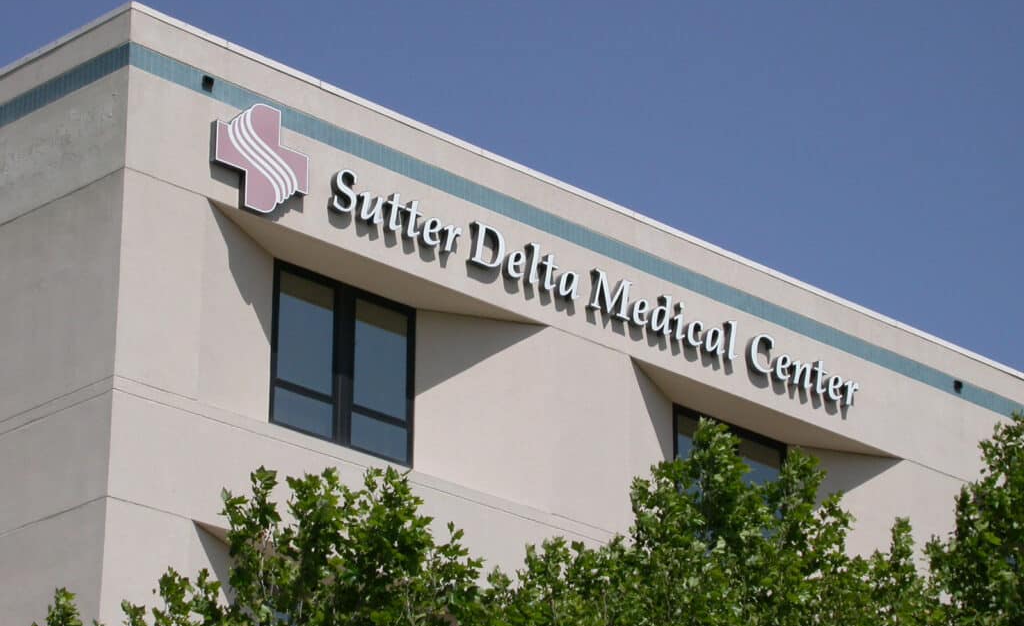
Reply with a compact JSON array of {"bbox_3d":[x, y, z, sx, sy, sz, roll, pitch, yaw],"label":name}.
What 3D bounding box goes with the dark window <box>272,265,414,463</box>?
[{"bbox_3d":[-2.092,0.656,39.399,2.366,2.156,0.130,20,-30,-41],"label":"dark window"}]

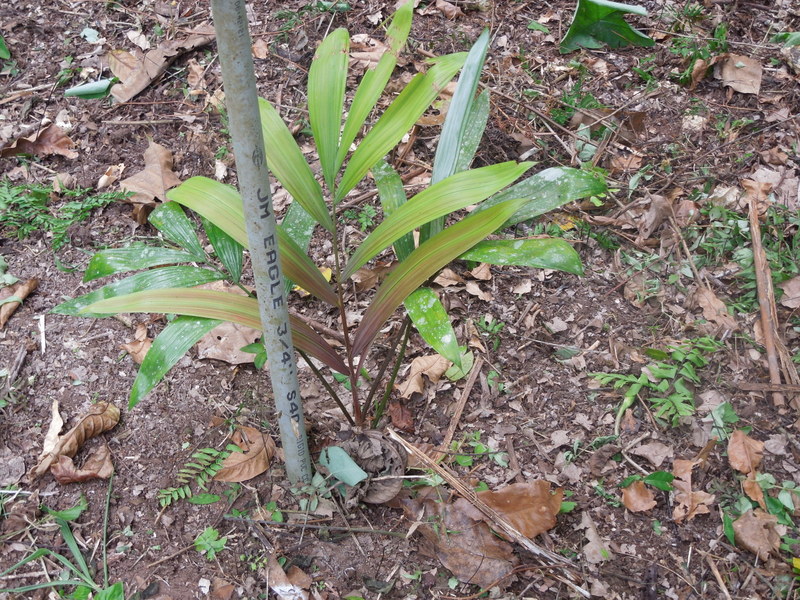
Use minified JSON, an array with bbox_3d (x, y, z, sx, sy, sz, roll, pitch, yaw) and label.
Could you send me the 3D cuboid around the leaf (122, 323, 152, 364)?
[{"bbox_3d":[-0.312,0.052,1.687,0.044,0.018,0.048,-3,43,0],"label":"leaf"}]

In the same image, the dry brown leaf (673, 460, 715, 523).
[{"bbox_3d":[0.314,0.204,1.506,0.045,0.016,0.084,4,43,8],"label":"dry brown leaf"}]

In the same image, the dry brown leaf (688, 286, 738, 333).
[{"bbox_3d":[0.374,0.013,1.679,0.027,0.018,0.079,-21,51,-16],"label":"dry brown leaf"}]

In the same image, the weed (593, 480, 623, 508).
[{"bbox_3d":[0.220,0.206,1.491,0.032,0.016,0.030,-3,43,0],"label":"weed"}]

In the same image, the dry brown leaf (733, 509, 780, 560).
[{"bbox_3d":[0.365,0.240,1.443,0.050,0.020,0.052,-3,43,0],"label":"dry brown leaf"}]

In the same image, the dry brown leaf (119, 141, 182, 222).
[{"bbox_3d":[-0.321,-0.157,1.841,0.077,0.040,0.129,14,51,14],"label":"dry brown leaf"}]

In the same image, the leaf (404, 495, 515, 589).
[{"bbox_3d":[0.057,0.247,1.471,0.074,0.025,0.133,-28,48,-24],"label":"leaf"}]

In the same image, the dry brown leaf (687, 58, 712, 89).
[{"bbox_3d":[0.410,-0.316,1.950,0.030,0.045,0.035,-2,48,0],"label":"dry brown leaf"}]

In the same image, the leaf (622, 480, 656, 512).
[{"bbox_3d":[0.253,0.207,1.487,0.036,0.016,0.034,-3,43,0],"label":"leaf"}]

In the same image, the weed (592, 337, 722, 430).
[{"bbox_3d":[0.289,0.094,1.583,0.143,0.048,0.105,-3,43,0],"label":"weed"}]

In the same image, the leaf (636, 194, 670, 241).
[{"bbox_3d":[0.332,-0.104,1.831,0.035,0.034,0.078,14,45,18],"label":"leaf"}]

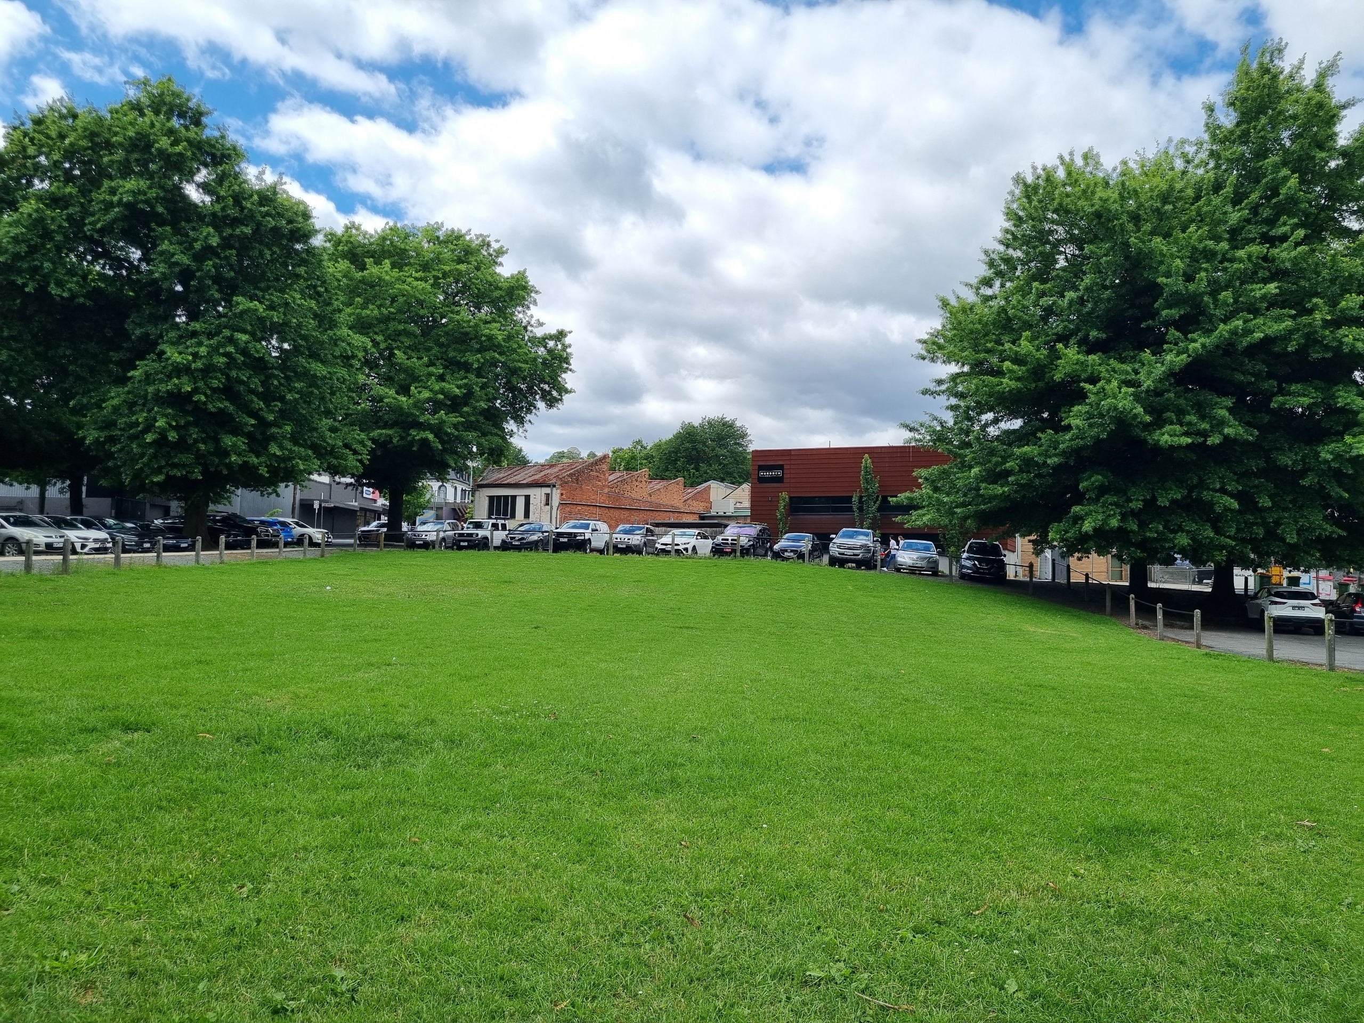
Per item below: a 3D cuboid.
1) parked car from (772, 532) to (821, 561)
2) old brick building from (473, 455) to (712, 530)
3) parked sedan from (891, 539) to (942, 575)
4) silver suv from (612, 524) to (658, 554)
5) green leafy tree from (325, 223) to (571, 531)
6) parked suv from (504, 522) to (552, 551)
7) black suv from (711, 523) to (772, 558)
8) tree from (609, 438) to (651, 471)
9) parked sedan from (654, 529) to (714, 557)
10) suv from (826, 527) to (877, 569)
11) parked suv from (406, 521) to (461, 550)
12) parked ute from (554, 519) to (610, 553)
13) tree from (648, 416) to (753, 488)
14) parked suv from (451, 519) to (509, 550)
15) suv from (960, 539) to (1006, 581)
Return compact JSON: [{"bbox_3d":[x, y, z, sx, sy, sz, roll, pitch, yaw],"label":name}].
[{"bbox_3d":[5.760,1.843,50.796,1.700,1.500,4.150,2,0,15],"label":"parked car"},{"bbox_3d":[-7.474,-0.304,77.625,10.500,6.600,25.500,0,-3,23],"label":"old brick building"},{"bbox_3d":[10.364,2.010,44.977,1.820,1.470,4.820,0,-3,13],"label":"parked sedan"},{"bbox_3d":[-2.383,1.494,52.045,1.770,1.690,4.500,0,-3,11],"label":"silver suv"},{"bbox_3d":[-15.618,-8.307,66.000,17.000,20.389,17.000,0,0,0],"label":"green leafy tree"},{"bbox_3d":[-8.687,1.504,58.195,1.880,1.700,4.620,0,0,7],"label":"parked suv"},{"bbox_3d":[2.919,1.397,48.524,1.860,1.740,4.850,0,-3,19],"label":"black suv"},{"bbox_3d":[-5.767,-2.505,112.000,6.000,11.184,6.000,0,0,0],"label":"tree"},{"bbox_3d":[0.190,1.552,48.695,1.800,1.440,4.550,0,-3,18],"label":"parked sedan"},{"bbox_3d":[8.241,1.758,49.495,1.870,1.840,4.900,3,0,13],"label":"suv"},{"bbox_3d":[-13.857,1.375,57.295,1.780,1.700,4.580,0,0,4],"label":"parked suv"},{"bbox_3d":[-4.985,1.331,51.583,1.830,1.820,5.200,0,-3,12],"label":"parked ute"},{"bbox_3d":[1.974,-3.828,115.000,11.800,13.995,11.800,0,0,0],"label":"tree"},{"bbox_3d":[-10.182,1.236,52.707,1.650,1.770,3.550,0,-3,20],"label":"parked suv"},{"bbox_3d":[13.395,2.189,45.595,1.820,1.720,4.650,5,0,17],"label":"suv"}]

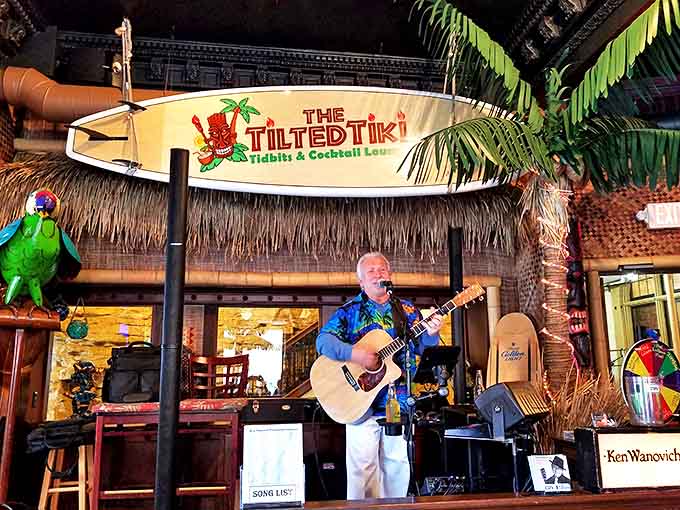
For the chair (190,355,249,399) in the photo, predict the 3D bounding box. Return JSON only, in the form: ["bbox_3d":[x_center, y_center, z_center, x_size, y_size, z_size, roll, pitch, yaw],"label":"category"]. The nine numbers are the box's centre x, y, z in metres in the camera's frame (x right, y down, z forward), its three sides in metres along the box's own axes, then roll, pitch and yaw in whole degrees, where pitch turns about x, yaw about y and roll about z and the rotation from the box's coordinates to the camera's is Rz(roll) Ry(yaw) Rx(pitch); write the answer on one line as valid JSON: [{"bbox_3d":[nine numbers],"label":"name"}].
[{"bbox_3d":[-0.840,1.184,3.274,0.440,1.070,0.470,1,-7,-6],"label":"chair"}]

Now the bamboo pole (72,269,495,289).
[{"bbox_3d":[-0.288,0.185,3.887,3.250,0.095,0.095,1,0,-9],"label":"bamboo pole"}]

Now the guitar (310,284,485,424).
[{"bbox_3d":[0.322,0.469,2.655,1.030,0.400,0.120,-37,-20,5],"label":"guitar"}]

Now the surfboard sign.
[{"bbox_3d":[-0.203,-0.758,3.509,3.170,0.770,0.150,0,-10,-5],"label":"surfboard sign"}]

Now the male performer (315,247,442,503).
[{"bbox_3d":[0.210,0.839,2.700,0.650,1.730,0.460,-1,-10,0],"label":"male performer"}]

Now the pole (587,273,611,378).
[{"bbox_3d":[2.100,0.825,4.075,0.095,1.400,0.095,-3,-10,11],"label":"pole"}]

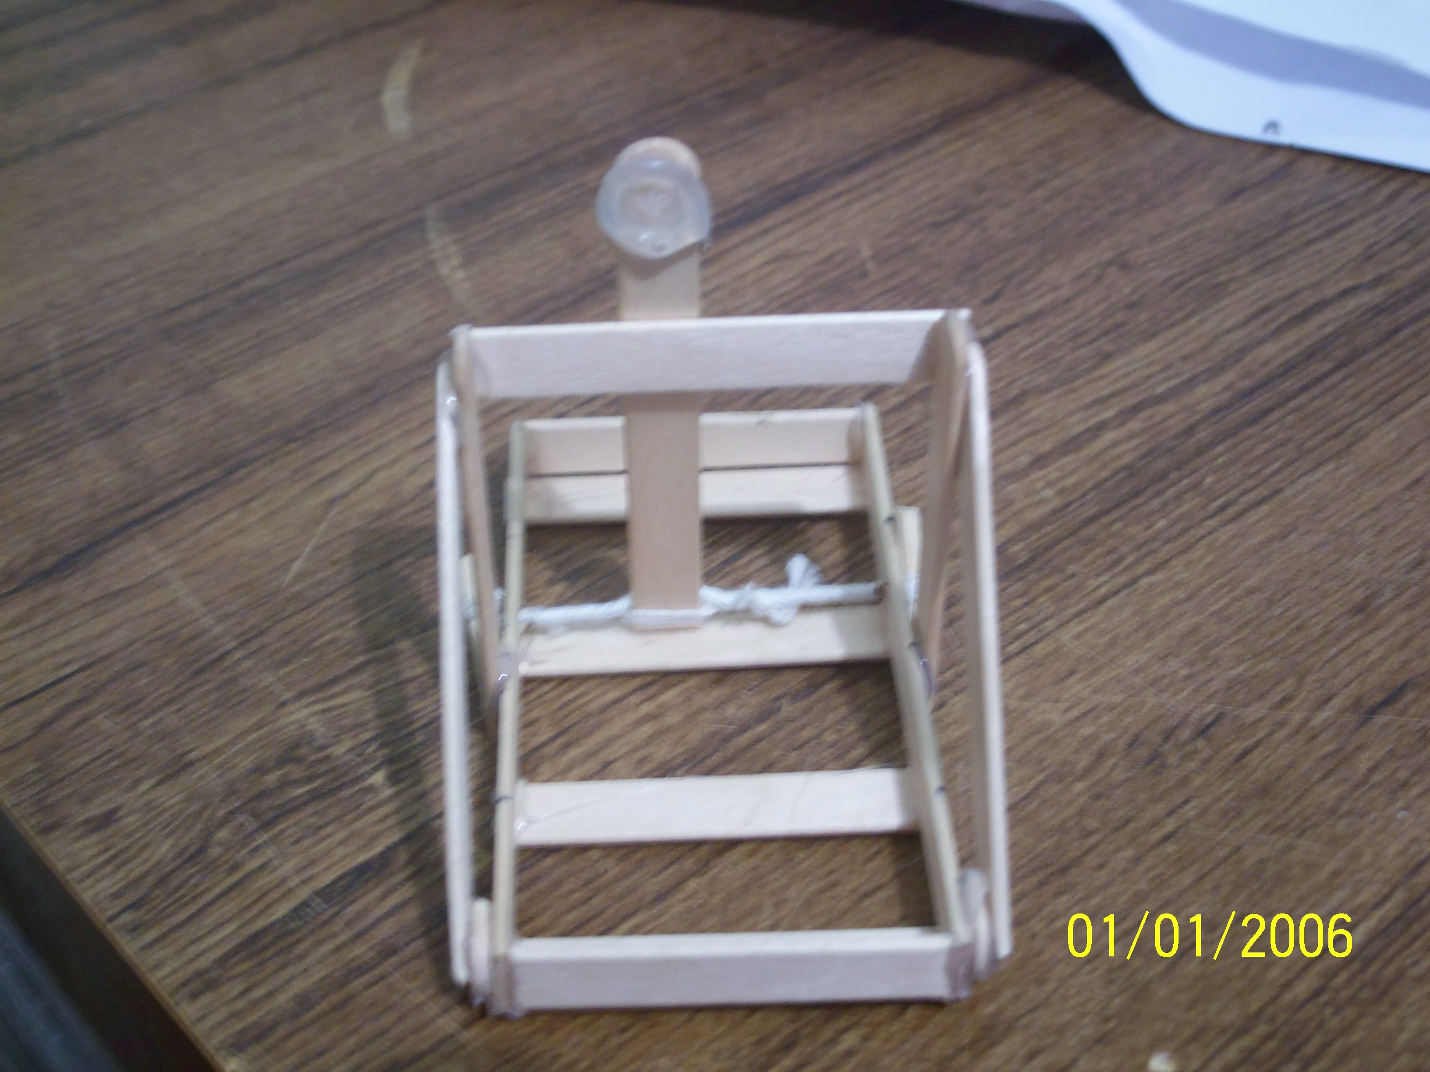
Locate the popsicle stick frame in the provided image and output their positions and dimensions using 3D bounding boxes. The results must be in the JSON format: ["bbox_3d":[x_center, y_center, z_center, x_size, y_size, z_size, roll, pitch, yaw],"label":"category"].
[{"bbox_3d":[0.000,-0.003,0.281,0.069,0.068,0.110,-2,41,-2],"label":"popsicle stick frame"}]

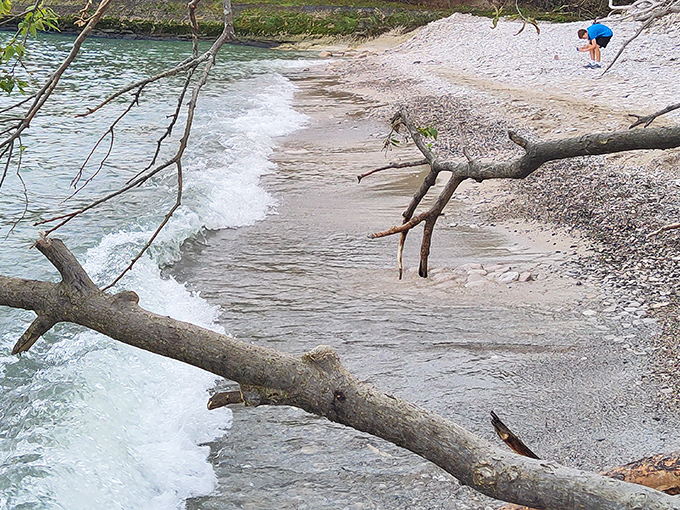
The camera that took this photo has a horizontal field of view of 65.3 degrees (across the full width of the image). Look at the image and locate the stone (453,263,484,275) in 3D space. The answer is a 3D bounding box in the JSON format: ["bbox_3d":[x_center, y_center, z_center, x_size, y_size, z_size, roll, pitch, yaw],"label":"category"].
[{"bbox_3d":[1.166,0.128,4.850,0.270,0.065,0.160,0,27,0],"label":"stone"}]

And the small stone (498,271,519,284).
[{"bbox_3d":[1.493,0.199,4.700,0.180,0.070,0.130,-6,28,-11],"label":"small stone"}]

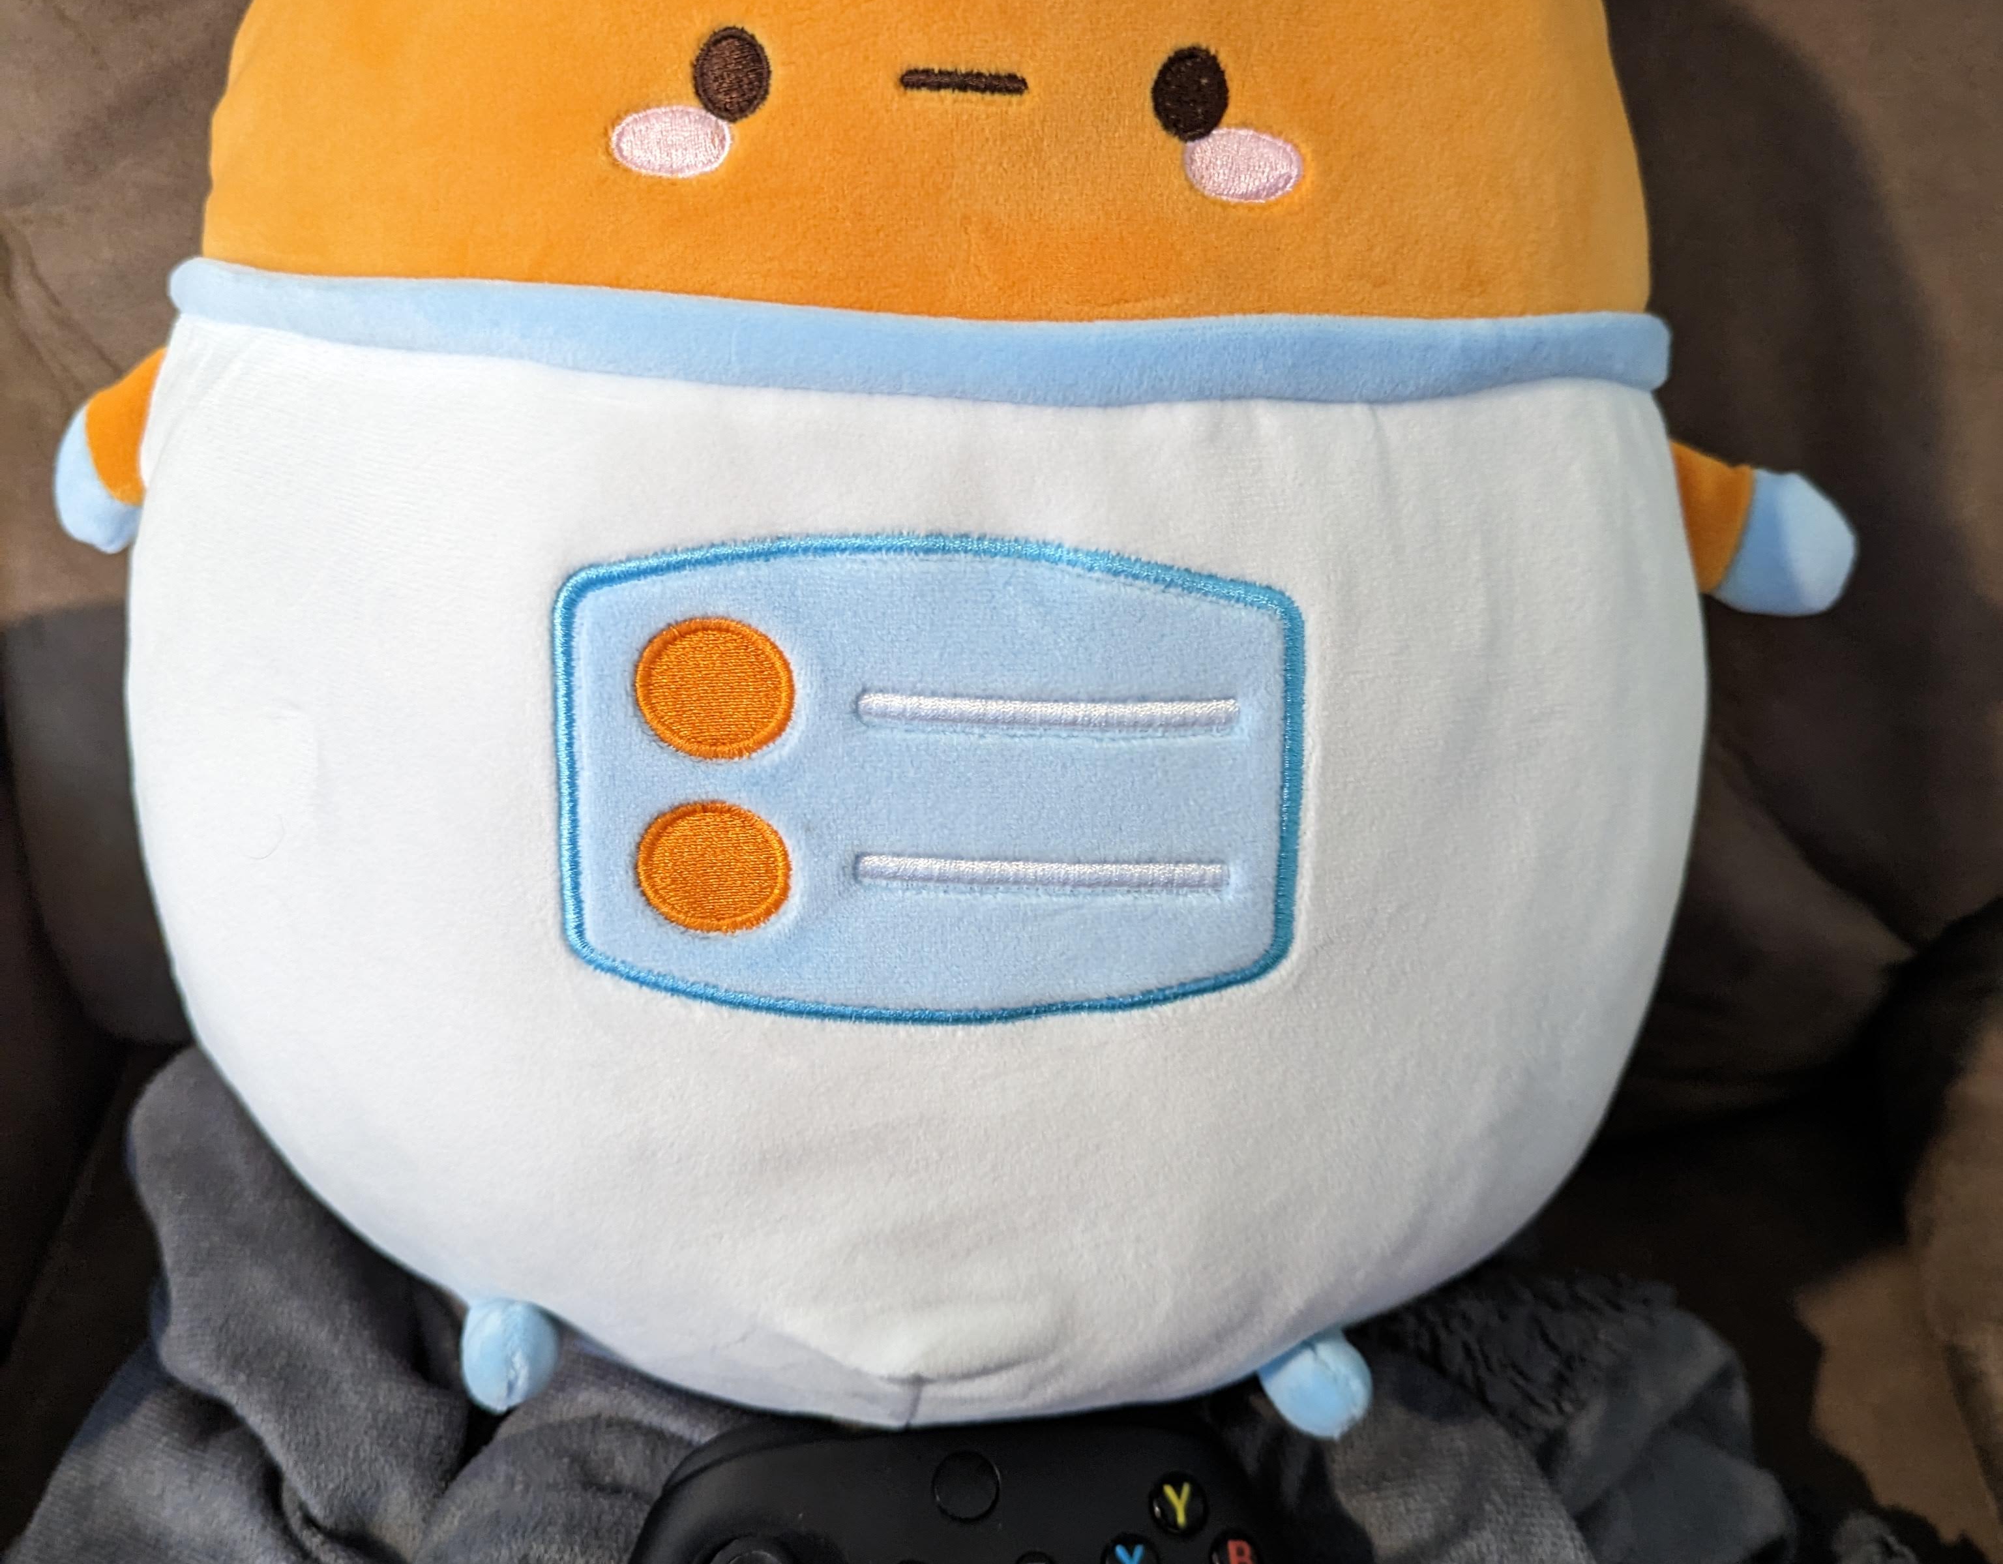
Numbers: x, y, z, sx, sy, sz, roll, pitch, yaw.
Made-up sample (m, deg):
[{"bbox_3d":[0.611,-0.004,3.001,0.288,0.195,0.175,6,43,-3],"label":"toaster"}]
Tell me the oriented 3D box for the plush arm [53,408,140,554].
[{"bbox_3d":[-0.196,-0.065,0.402,0.023,0.033,0.026,2,17,-3],"label":"plush arm"}]

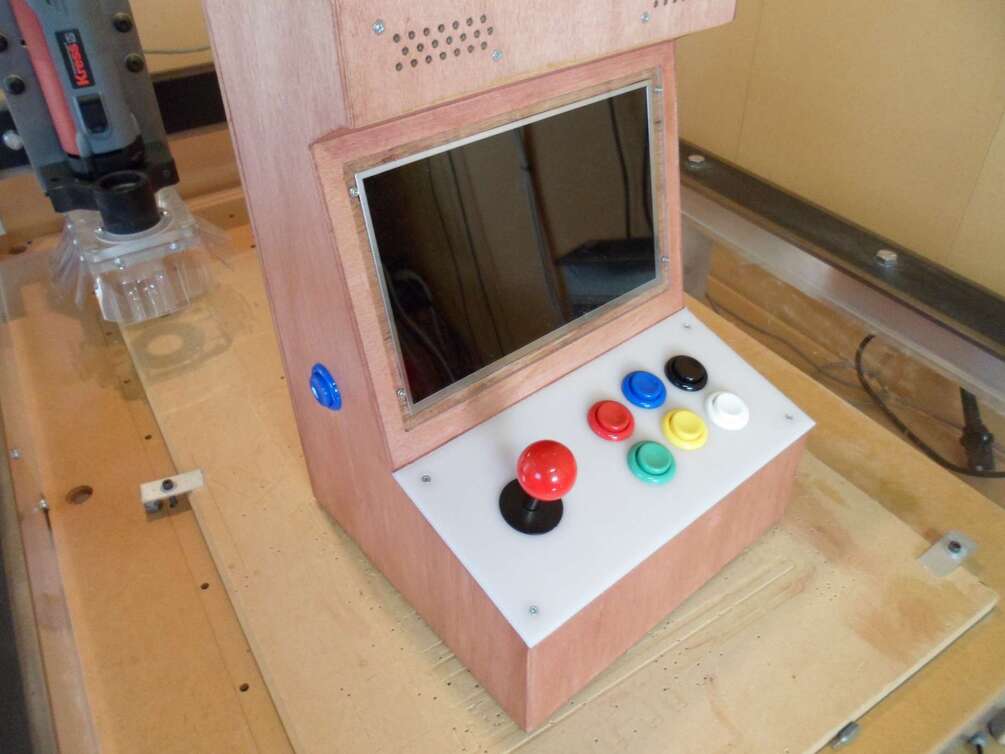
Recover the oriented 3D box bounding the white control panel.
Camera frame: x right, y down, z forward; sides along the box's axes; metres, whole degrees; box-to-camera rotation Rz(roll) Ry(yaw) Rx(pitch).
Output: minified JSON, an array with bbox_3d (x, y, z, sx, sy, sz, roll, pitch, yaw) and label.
[{"bbox_3d":[0.082,0.048,0.514,0.287,0.004,0.132,-28,62,-31],"label":"white control panel"}]

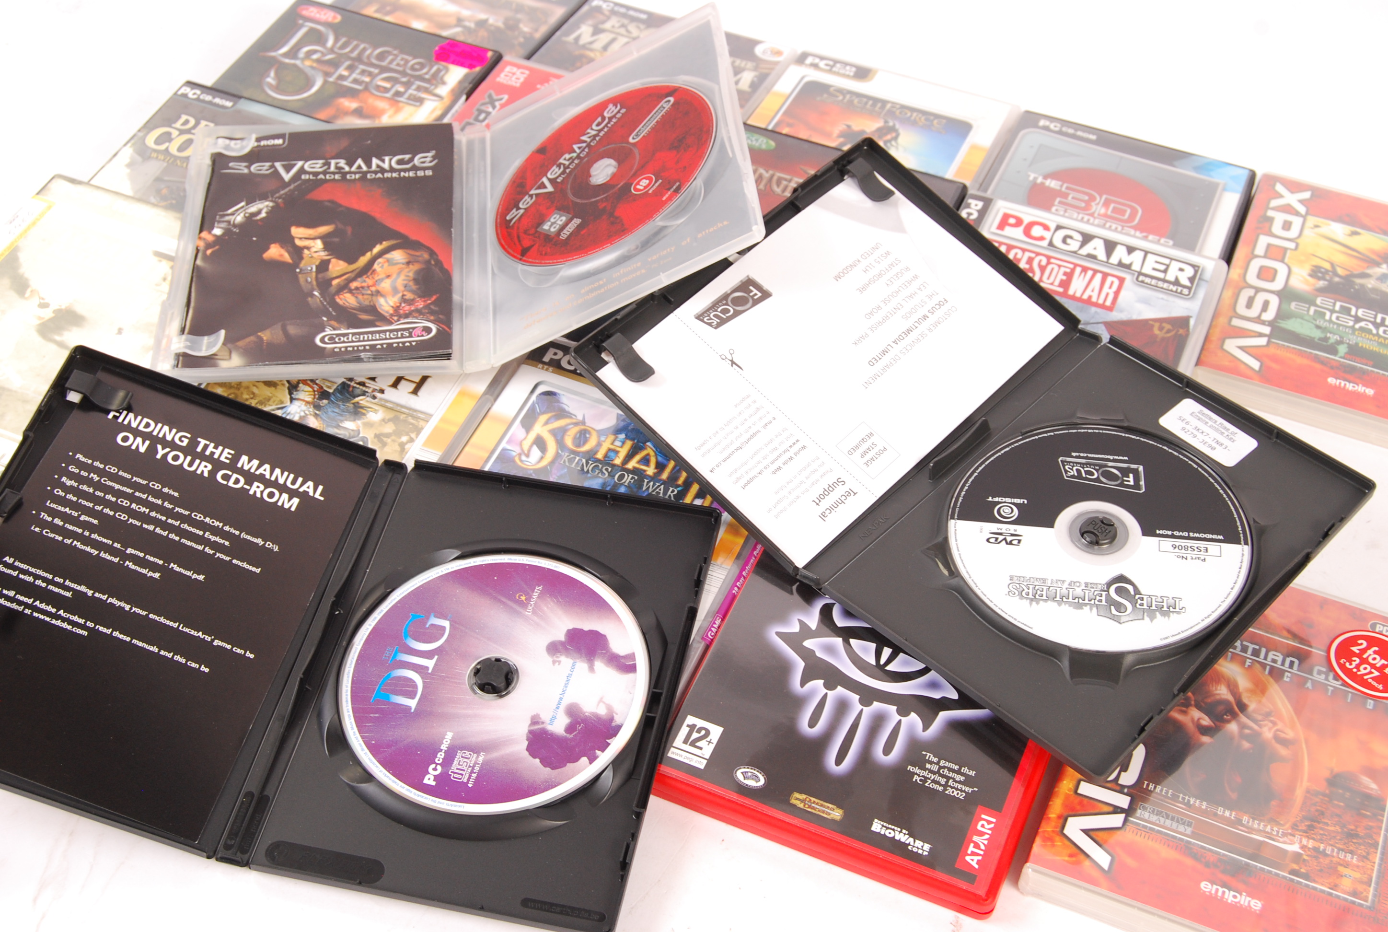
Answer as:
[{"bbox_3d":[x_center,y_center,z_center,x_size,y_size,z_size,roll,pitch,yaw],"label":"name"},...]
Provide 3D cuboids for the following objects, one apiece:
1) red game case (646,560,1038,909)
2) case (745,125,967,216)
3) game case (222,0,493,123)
[{"bbox_3d":[0.080,0.078,0.721,0.135,0.015,0.190,18,48,14],"label":"red game case"},{"bbox_3d":[0.047,-0.102,0.907,0.135,0.015,0.190,18,49,14],"label":"case"},{"bbox_3d":[-0.210,-0.189,0.989,0.135,0.015,0.190,18,50,14],"label":"game case"}]

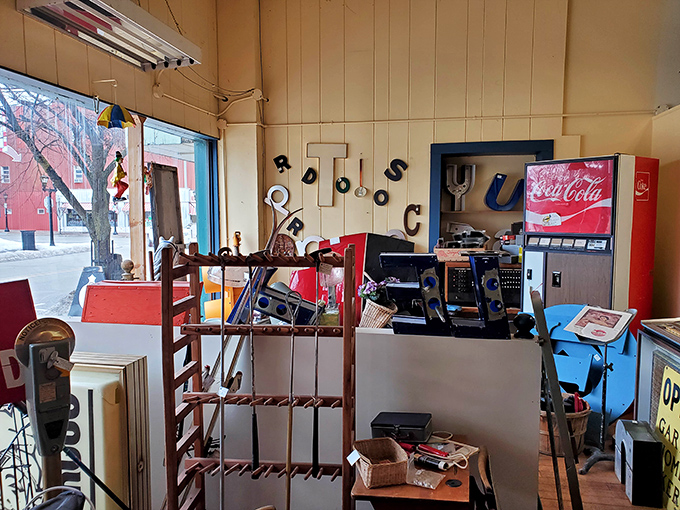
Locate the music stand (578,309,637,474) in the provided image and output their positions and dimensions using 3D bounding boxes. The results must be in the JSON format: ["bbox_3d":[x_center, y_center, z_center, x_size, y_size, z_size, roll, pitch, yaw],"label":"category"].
[{"bbox_3d":[1.546,0.767,2.981,0.340,0.915,0.340,-2,5,-24],"label":"music stand"}]

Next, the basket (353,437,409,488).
[{"bbox_3d":[0.147,0.749,1.835,0.145,0.097,0.178,-1,5,-16],"label":"basket"}]

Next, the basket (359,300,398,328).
[{"bbox_3d":[0.183,0.313,2.523,0.165,0.150,0.165,20,10,-2],"label":"basket"}]

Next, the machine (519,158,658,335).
[{"bbox_3d":[1.903,0.213,3.959,0.620,1.853,0.705,-4,6,-36],"label":"machine"}]

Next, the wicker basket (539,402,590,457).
[{"bbox_3d":[1.388,1.068,3.197,0.349,0.279,0.349,0,5,0],"label":"wicker basket"}]

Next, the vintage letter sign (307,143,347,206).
[{"bbox_3d":[-0.117,-0.766,4.910,0.383,0.597,0.060,1,5,12],"label":"vintage letter sign"}]

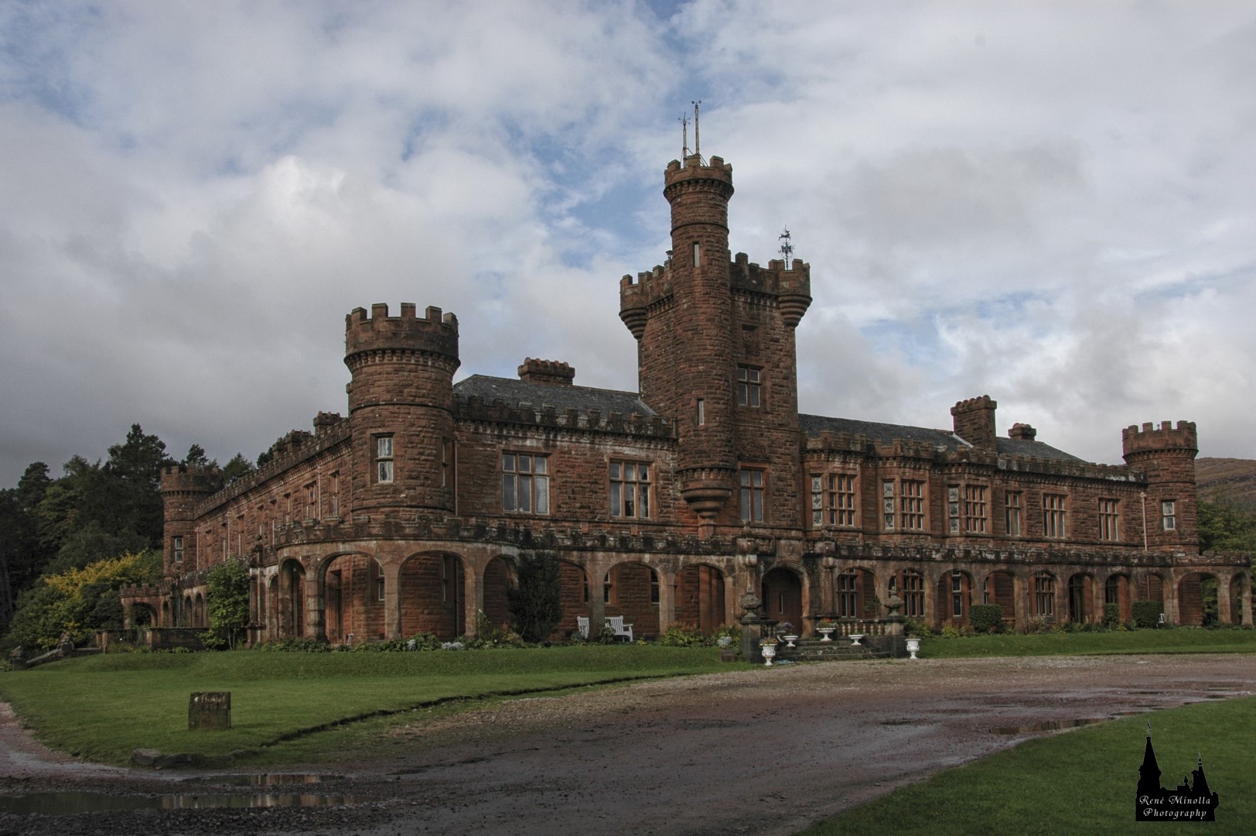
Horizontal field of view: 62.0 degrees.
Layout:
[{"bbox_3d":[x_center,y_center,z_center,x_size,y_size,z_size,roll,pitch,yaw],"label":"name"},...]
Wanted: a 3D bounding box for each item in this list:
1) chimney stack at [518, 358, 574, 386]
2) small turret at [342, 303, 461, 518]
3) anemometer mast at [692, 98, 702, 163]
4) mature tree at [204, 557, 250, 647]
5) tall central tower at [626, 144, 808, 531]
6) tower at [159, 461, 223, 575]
[{"bbox_3d":[-3.679,-2.002,46.972,2.400,1.316,0.900,5,-11,-34],"label":"chimney stack"},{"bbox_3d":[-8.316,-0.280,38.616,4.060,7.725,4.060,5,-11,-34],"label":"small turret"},{"bbox_3d":[3.198,-13.173,48.227,0.450,3.075,0.400,5,-11,-34],"label":"anemometer mast"},{"bbox_3d":[-15.127,6.986,39.464,1.800,3.432,1.700,5,-11,-34],"label":"mature tree"},{"bbox_3d":[3.959,-3.034,49.613,7.300,17.106,7.100,5,-11,-34],"label":"tall central tower"},{"bbox_3d":[-29.562,6.930,70.652,4.000,7.542,4.000,5,-11,-34],"label":"tower"}]

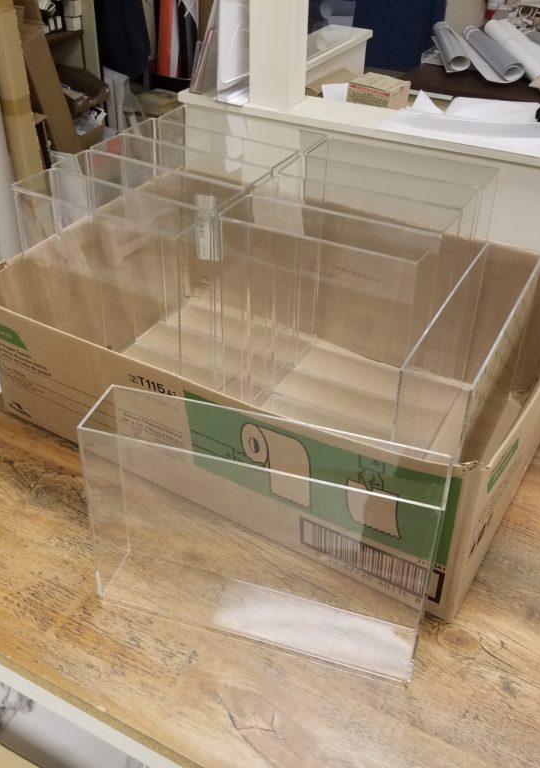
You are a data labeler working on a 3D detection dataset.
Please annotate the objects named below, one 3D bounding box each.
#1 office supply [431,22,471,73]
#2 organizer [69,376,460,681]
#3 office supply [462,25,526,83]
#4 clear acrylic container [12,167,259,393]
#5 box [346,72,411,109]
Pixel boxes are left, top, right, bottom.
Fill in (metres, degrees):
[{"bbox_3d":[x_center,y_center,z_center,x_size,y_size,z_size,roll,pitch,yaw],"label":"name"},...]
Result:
[{"bbox_3d":[0.885,-1.664,3.769,0.100,0.100,0.833,4,35,3],"label":"office supply"},{"bbox_3d":[-0.008,0.134,0.675,0.295,0.214,0.061,11,37,13],"label":"organizer"},{"bbox_3d":[1.057,-1.590,3.672,0.120,0.100,0.903,2,35,-1],"label":"office supply"},{"bbox_3d":[-0.177,-0.081,0.914,0.230,0.287,0.072,20,38,25],"label":"clear acrylic container"},{"bbox_3d":[0.331,-0.858,2.368,0.160,0.130,0.160,25,41,29],"label":"box"}]

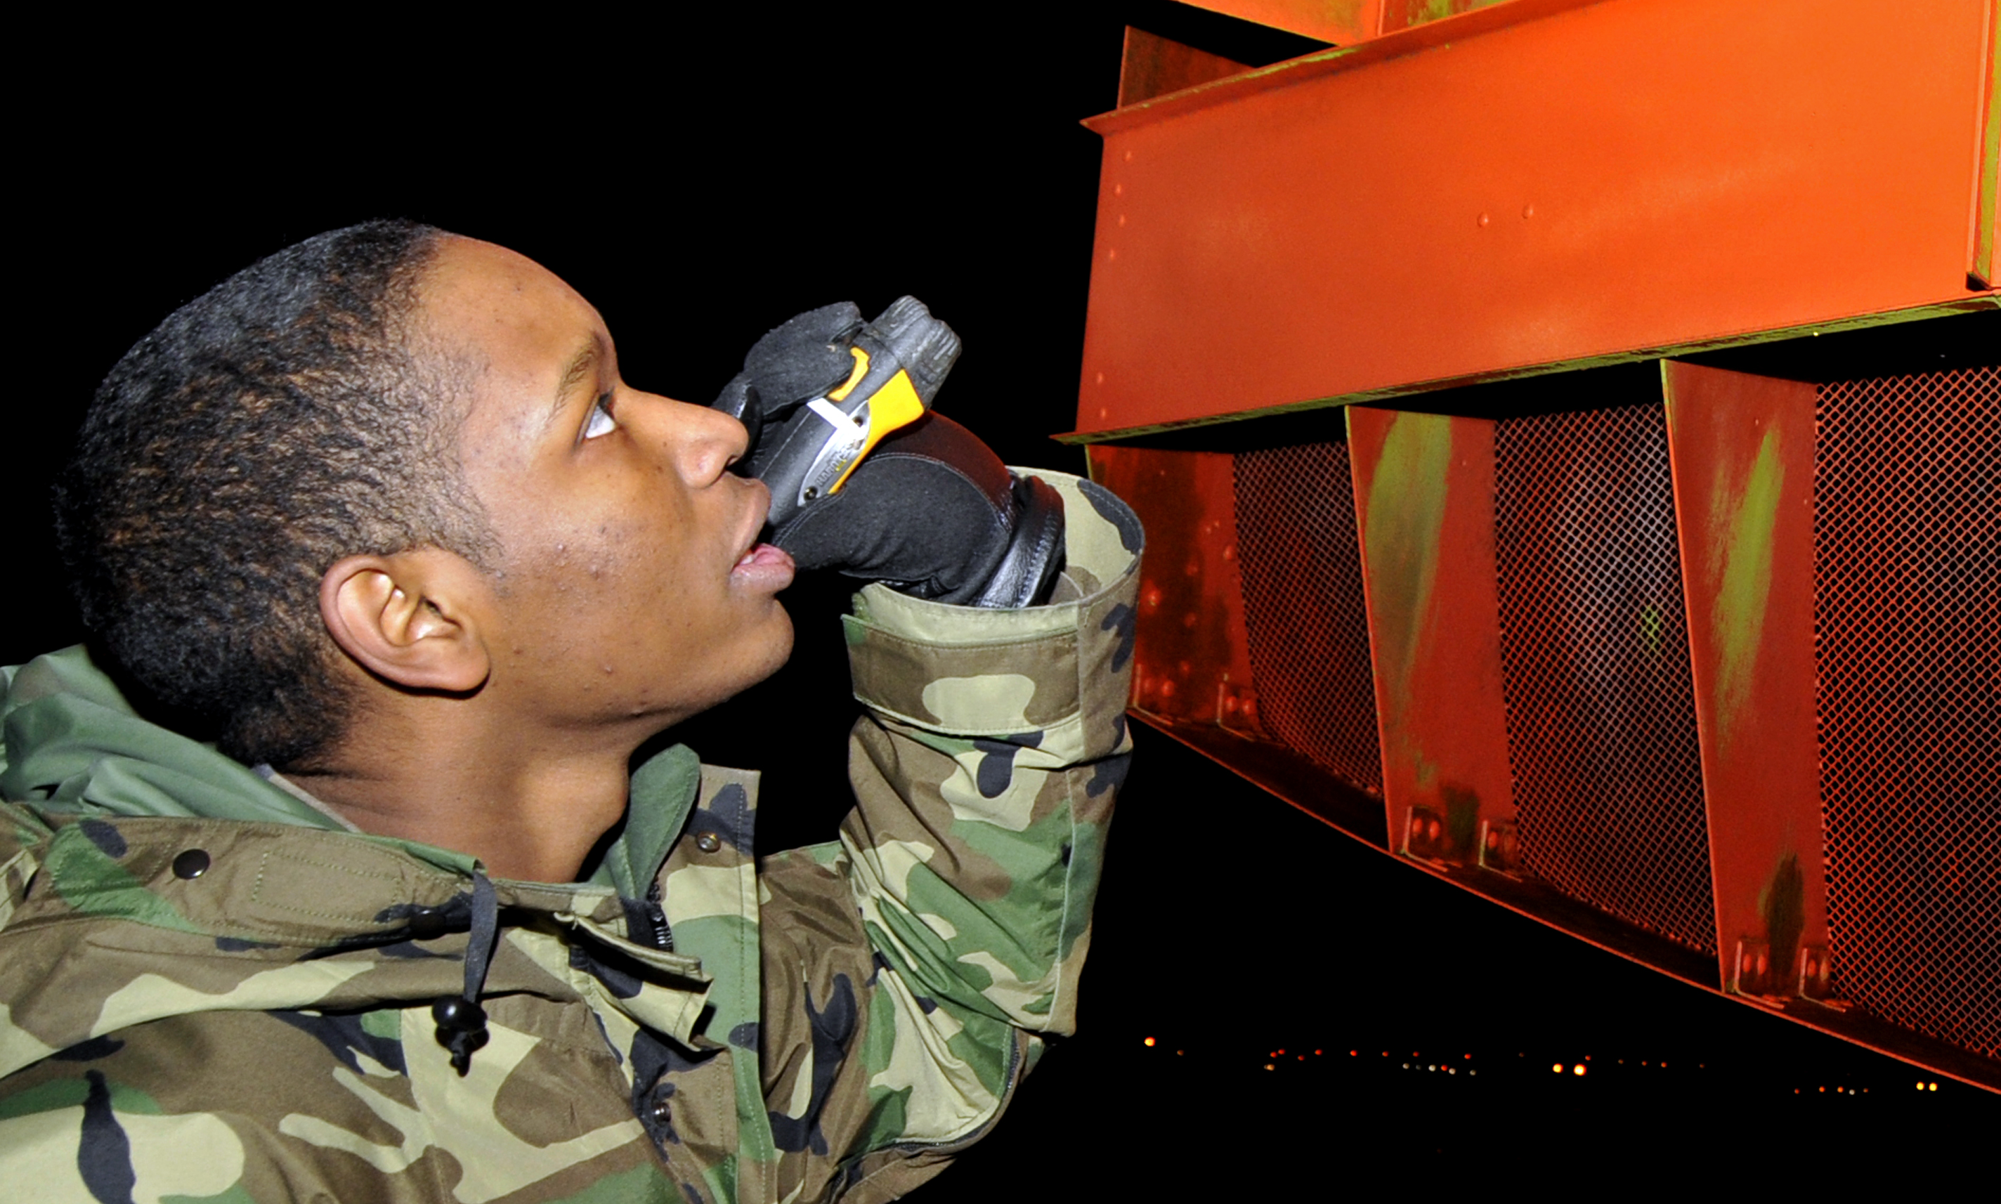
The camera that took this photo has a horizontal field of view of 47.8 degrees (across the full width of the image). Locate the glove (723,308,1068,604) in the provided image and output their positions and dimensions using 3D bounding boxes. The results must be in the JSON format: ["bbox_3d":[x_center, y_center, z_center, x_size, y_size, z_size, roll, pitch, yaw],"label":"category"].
[{"bbox_3d":[-0.047,-0.062,0.950,0.155,0.112,0.110,30,-3,6],"label":"glove"}]

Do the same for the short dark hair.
[{"bbox_3d":[-0.259,-0.040,0.850,0.190,0.175,0.165,-33,7,-12],"label":"short dark hair"}]

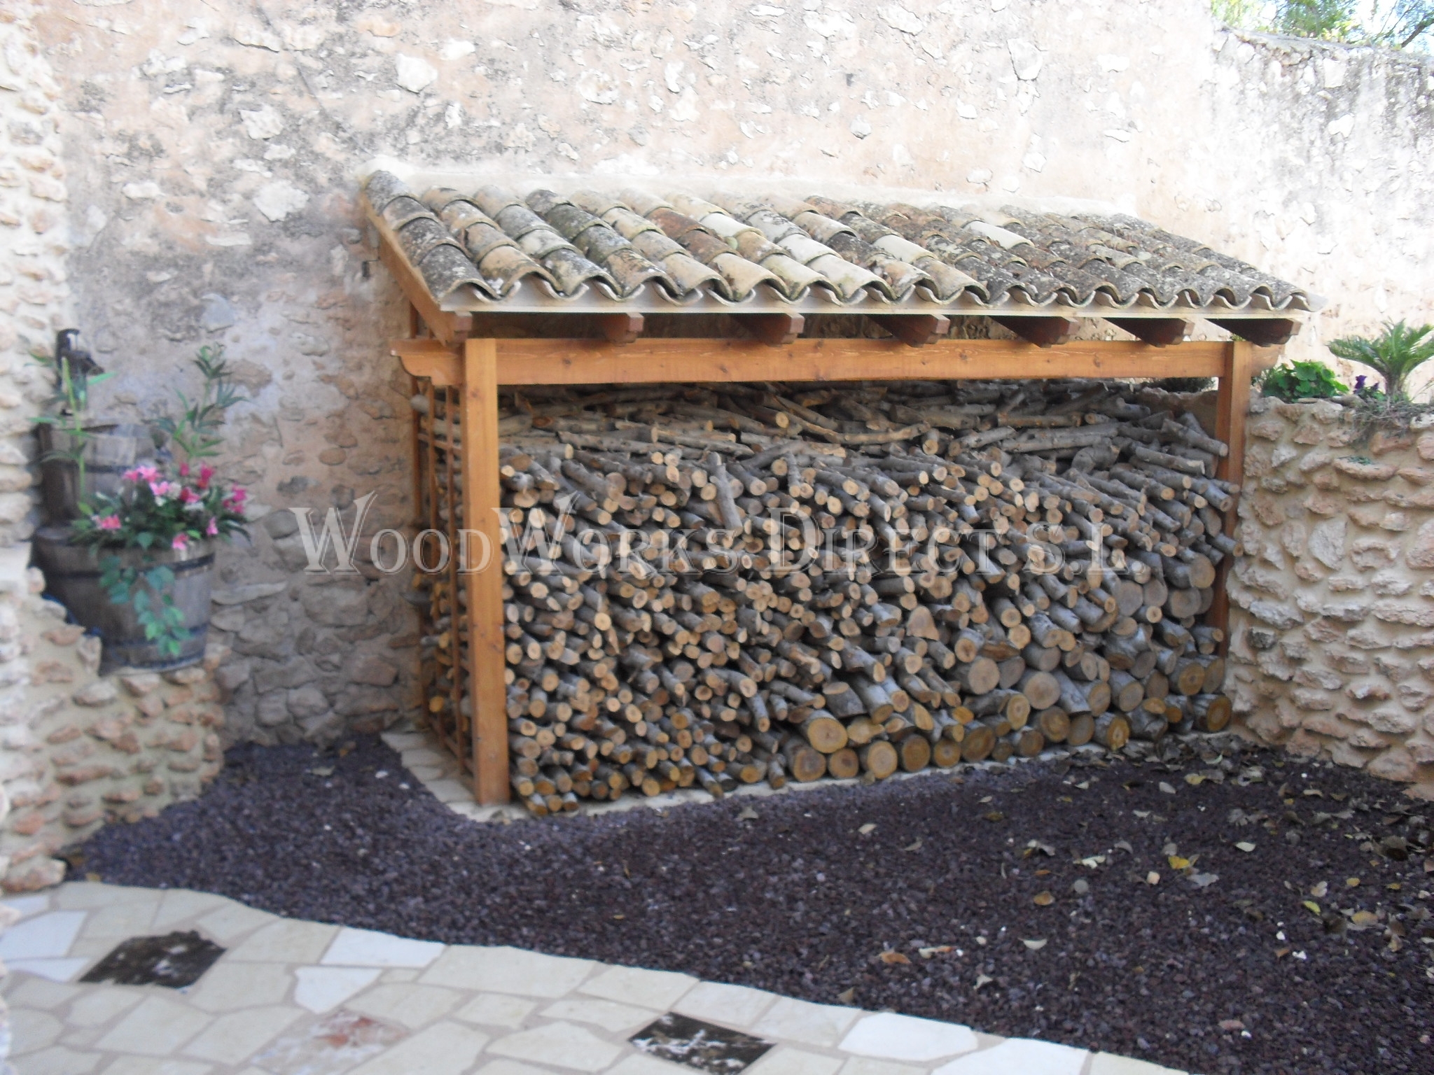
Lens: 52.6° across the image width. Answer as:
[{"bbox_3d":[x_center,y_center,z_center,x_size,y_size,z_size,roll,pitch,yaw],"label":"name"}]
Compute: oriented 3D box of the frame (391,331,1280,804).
[{"bbox_3d":[0.510,-0.037,6.238,4.000,1.650,1.150,-3,8,-25],"label":"frame"}]

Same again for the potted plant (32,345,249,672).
[{"bbox_3d":[-2.160,-0.120,5.420,0.760,1.130,0.700,-3,8,-22],"label":"potted plant"}]

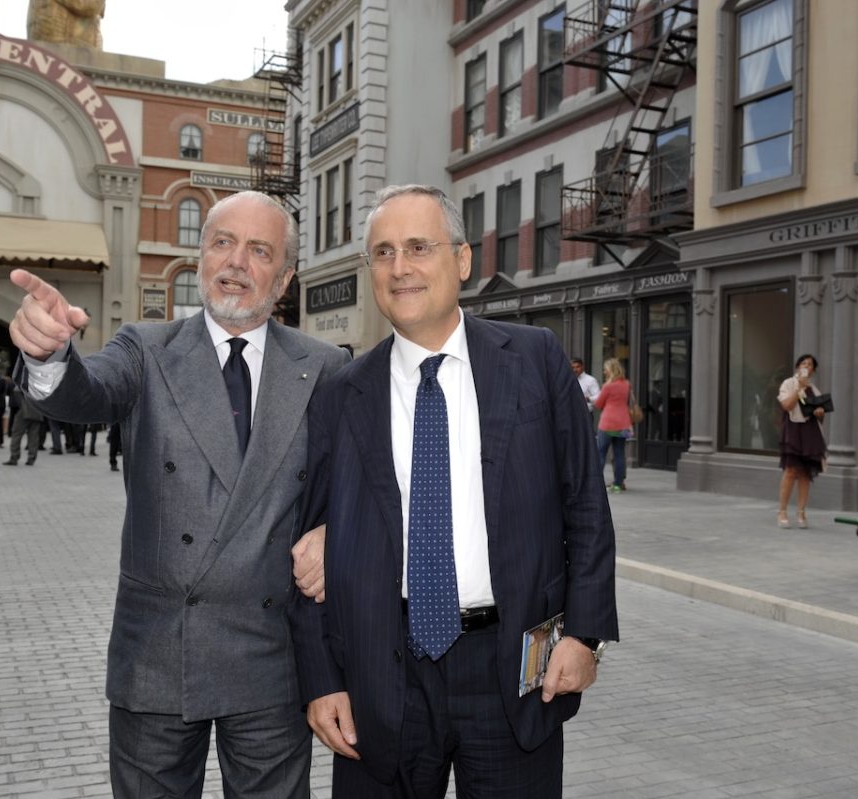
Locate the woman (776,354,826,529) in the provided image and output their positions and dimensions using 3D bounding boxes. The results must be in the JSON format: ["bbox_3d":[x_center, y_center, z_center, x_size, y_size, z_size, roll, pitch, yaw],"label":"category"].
[{"bbox_3d":[3.716,0.420,10.650,0.510,1.720,0.420,1,0,5],"label":"woman"}]

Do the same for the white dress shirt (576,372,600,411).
[{"bbox_3d":[1.989,-0.098,14.000,0.520,0.570,0.320,1,0,25],"label":"white dress shirt"}]

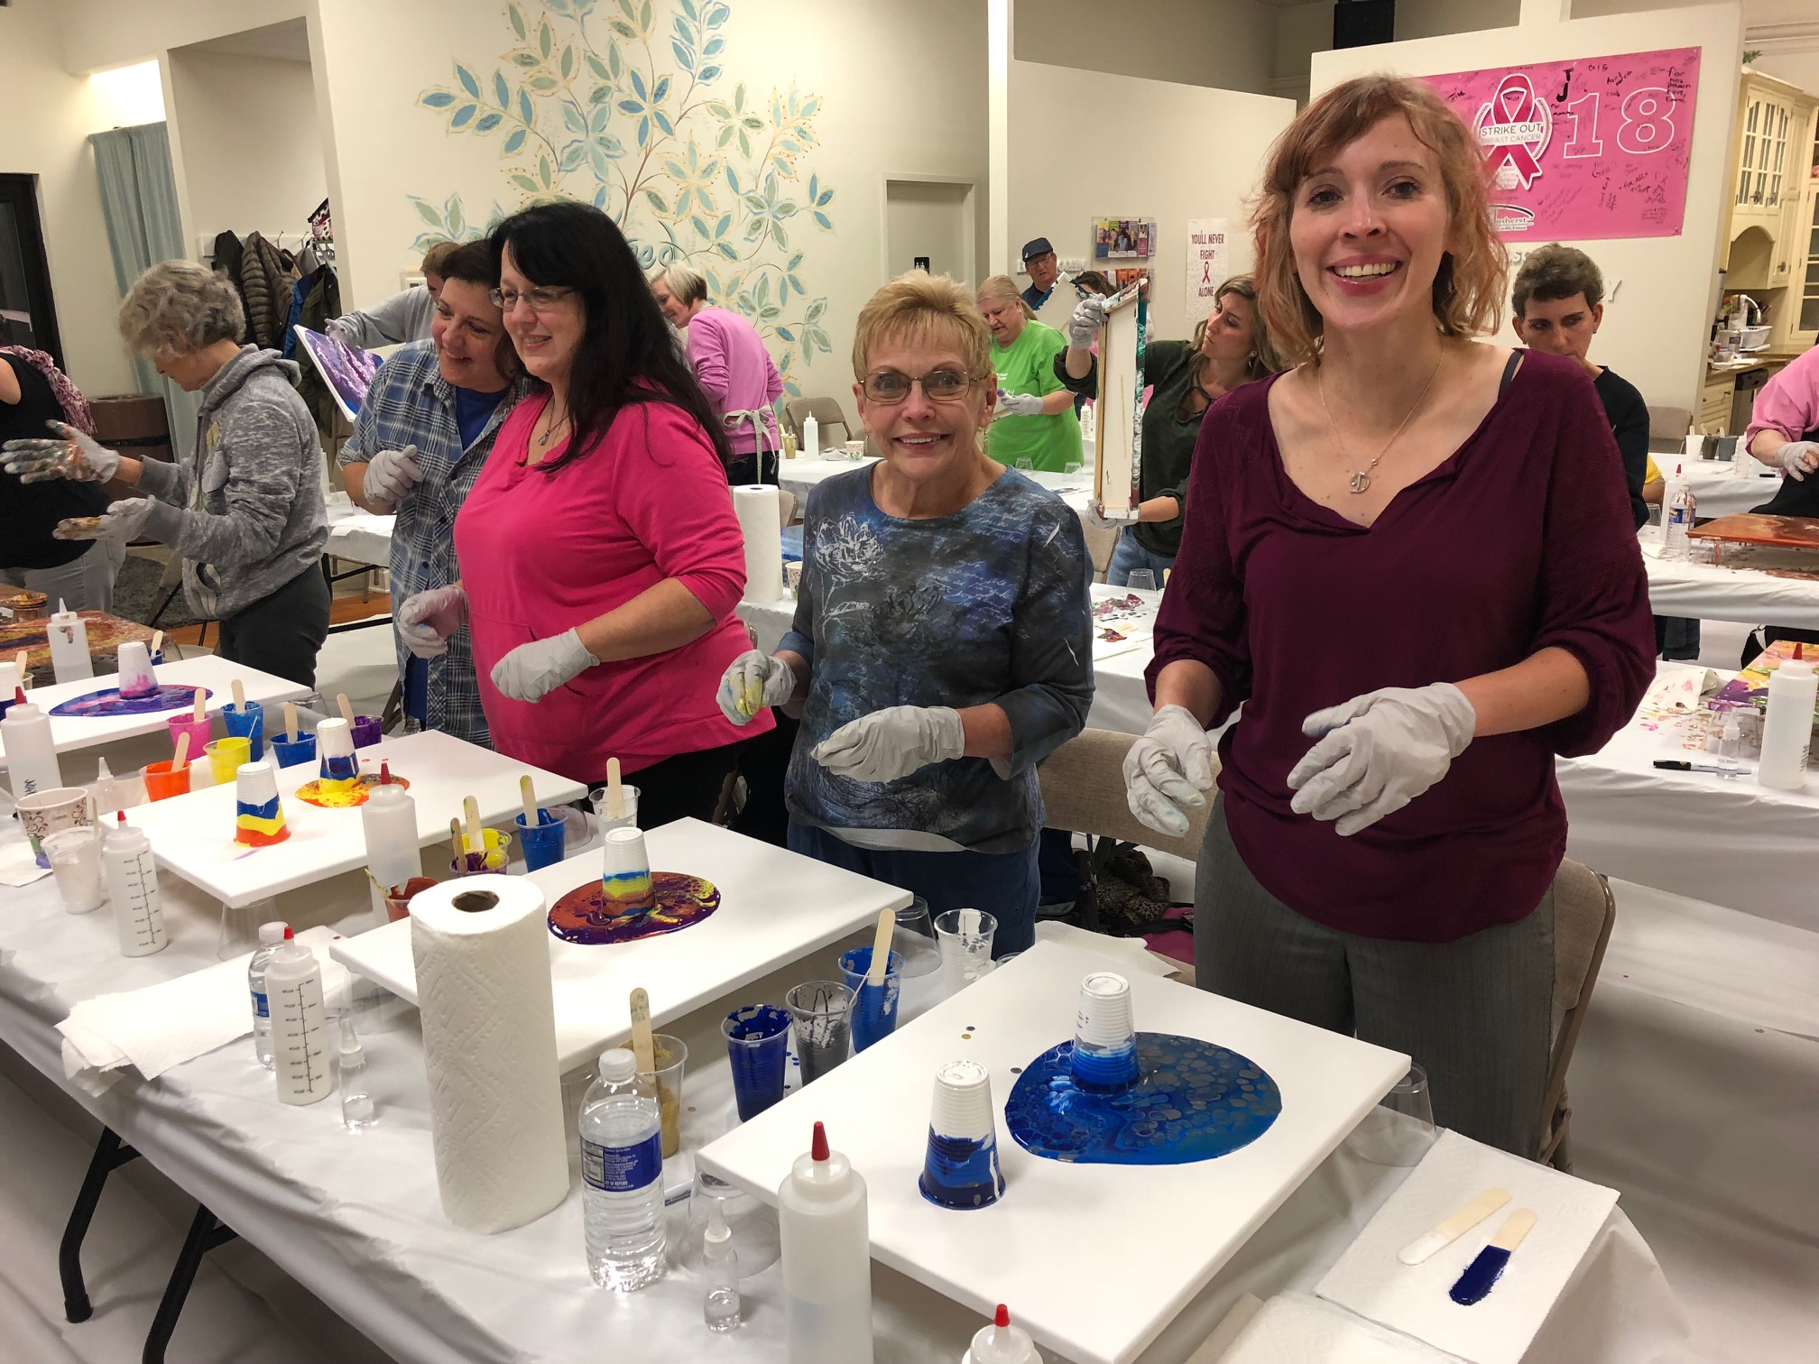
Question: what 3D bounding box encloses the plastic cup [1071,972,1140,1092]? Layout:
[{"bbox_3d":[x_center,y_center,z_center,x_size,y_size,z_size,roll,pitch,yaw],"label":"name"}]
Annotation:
[{"bbox_3d":[0.176,0.314,1.322,0.066,0.093,0.066,-1,15,0],"label":"plastic cup"}]

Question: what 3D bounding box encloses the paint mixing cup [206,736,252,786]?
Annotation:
[{"bbox_3d":[-1.052,0.148,2.287,0.070,0.098,0.070,-8,17,-24],"label":"paint mixing cup"}]

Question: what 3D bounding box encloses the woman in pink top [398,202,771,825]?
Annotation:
[{"bbox_3d":[-0.463,0.107,2.301,0.550,1.630,0.550,12,20,40],"label":"woman in pink top"}]

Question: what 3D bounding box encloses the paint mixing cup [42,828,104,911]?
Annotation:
[{"bbox_3d":[-1.085,0.249,1.923,0.070,0.098,0.070,-10,18,-29],"label":"paint mixing cup"}]

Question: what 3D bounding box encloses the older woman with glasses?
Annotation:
[{"bbox_3d":[0.004,0.254,1.939,0.480,1.530,0.460,5,17,20],"label":"older woman with glasses"}]

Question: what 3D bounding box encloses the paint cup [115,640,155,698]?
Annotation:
[{"bbox_3d":[-1.386,-0.023,2.633,0.069,0.095,0.069,-1,15,0],"label":"paint cup"}]

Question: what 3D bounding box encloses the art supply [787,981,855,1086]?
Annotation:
[{"bbox_3d":[-0.086,0.359,1.464,0.069,0.097,0.069,-1,15,0],"label":"art supply"}]

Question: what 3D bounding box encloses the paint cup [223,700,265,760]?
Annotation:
[{"bbox_3d":[-1.146,0.088,2.543,0.069,0.093,0.069,-1,15,0],"label":"paint cup"}]

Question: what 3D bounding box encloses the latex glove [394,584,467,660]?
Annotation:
[{"bbox_3d":[-0.771,-0.097,2.380,0.115,0.112,0.085,-14,20,-39],"label":"latex glove"}]

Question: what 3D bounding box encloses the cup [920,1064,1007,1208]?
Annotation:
[{"bbox_3d":[0.041,0.353,1.161,0.069,0.100,0.069,-1,15,0],"label":"cup"}]

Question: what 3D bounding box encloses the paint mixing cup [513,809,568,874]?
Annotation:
[{"bbox_3d":[-0.486,0.229,1.962,0.070,0.098,0.070,-5,16,-14],"label":"paint mixing cup"}]

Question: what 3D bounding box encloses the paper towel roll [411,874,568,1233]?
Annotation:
[{"bbox_3d":[-0.360,0.322,1.275,0.111,0.282,0.111,-5,16,-16],"label":"paper towel roll"}]

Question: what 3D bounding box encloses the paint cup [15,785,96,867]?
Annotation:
[{"bbox_3d":[-1.217,0.211,2.103,0.090,0.094,0.090,-1,16,0],"label":"paint cup"}]

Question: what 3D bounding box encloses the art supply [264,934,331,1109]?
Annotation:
[{"bbox_3d":[-0.608,0.330,1.461,0.053,0.174,0.053,-8,17,-22],"label":"art supply"}]

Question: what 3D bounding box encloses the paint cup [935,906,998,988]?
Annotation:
[{"bbox_3d":[0.064,0.313,1.652,0.070,0.095,0.070,-1,16,0],"label":"paint cup"}]

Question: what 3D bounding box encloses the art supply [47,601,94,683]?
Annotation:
[{"bbox_3d":[-1.652,-0.061,2.900,0.065,0.206,0.065,-1,16,0],"label":"art supply"}]

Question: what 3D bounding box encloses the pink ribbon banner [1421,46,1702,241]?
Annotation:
[{"bbox_3d":[3.343,-2.935,8.161,1.820,0.910,0.020,12,20,39],"label":"pink ribbon banner"}]

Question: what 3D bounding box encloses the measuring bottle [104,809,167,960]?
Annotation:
[{"bbox_3d":[-0.950,0.244,1.796,0.055,0.181,0.055,-1,15,0],"label":"measuring bottle"}]

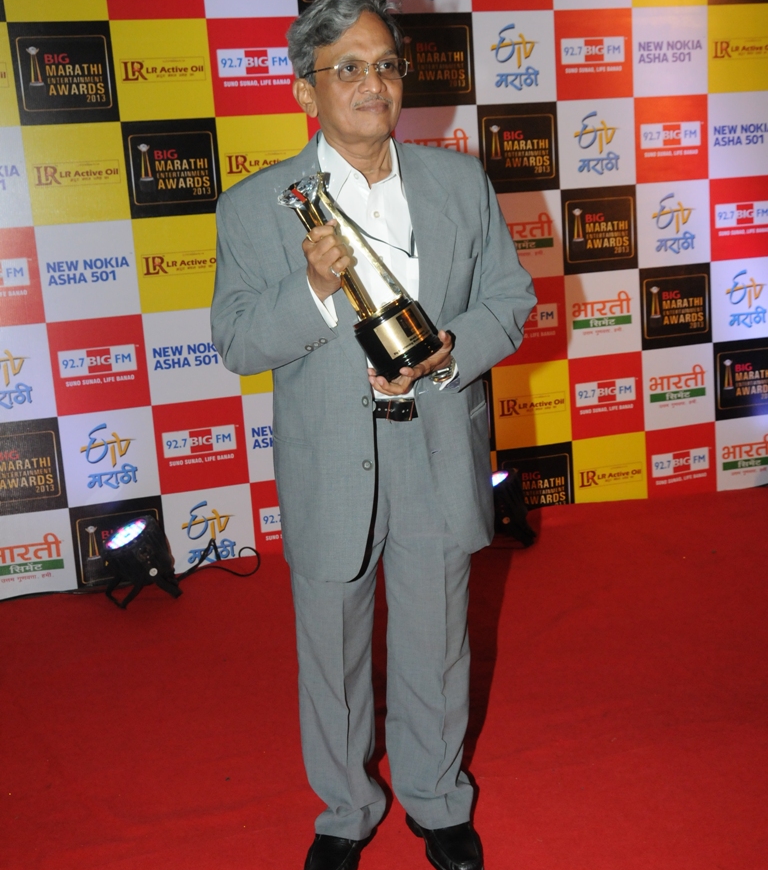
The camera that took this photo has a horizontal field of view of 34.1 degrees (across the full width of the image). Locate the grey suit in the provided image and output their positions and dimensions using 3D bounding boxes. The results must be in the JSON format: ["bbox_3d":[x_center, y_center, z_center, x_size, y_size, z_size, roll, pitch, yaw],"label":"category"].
[{"bbox_3d":[-0.004,0.124,2.361,0.600,1.360,0.360,-6,11,-11],"label":"grey suit"}]

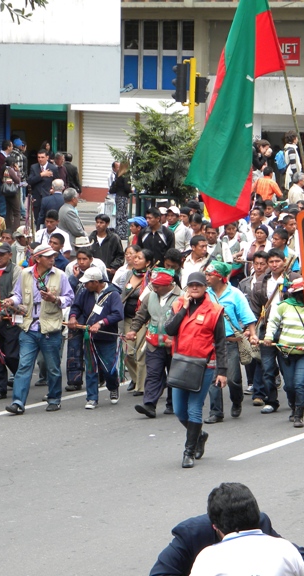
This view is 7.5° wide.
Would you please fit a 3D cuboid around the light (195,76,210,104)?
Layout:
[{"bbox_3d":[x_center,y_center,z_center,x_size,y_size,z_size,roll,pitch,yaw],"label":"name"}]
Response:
[{"bbox_3d":[1.023,-3.985,47.000,0.280,0.510,0.250,0,6,-10],"label":"light"}]

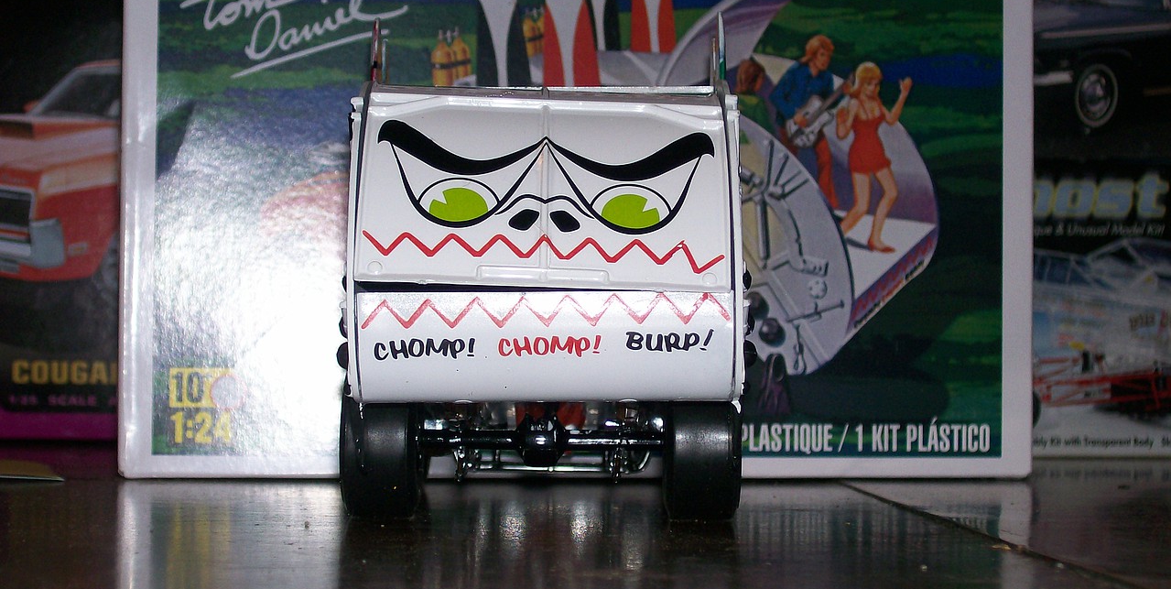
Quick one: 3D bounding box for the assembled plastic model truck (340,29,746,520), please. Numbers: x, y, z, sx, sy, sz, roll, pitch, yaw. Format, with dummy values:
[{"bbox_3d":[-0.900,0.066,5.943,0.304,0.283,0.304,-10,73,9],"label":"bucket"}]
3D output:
[{"bbox_3d":[-0.009,-0.004,0.515,0.081,0.098,0.145,0,-2,-1],"label":"assembled plastic model truck"}]

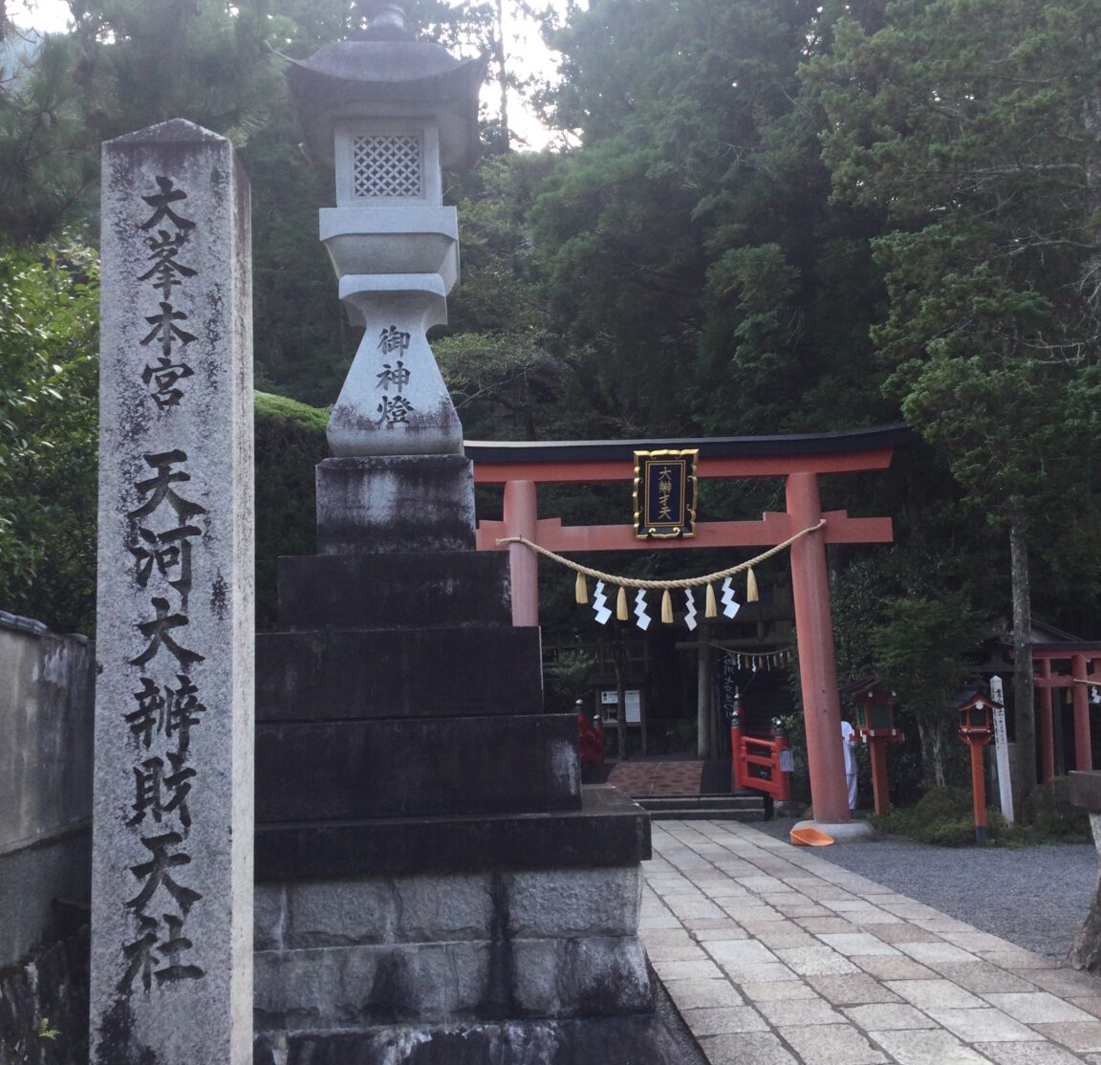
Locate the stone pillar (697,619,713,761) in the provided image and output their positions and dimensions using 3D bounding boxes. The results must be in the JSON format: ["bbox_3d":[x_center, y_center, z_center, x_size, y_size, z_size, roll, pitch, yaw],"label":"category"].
[{"bbox_3d":[3.471,3.526,29.604,0.298,3.104,0.285,0,-8,-2],"label":"stone pillar"}]

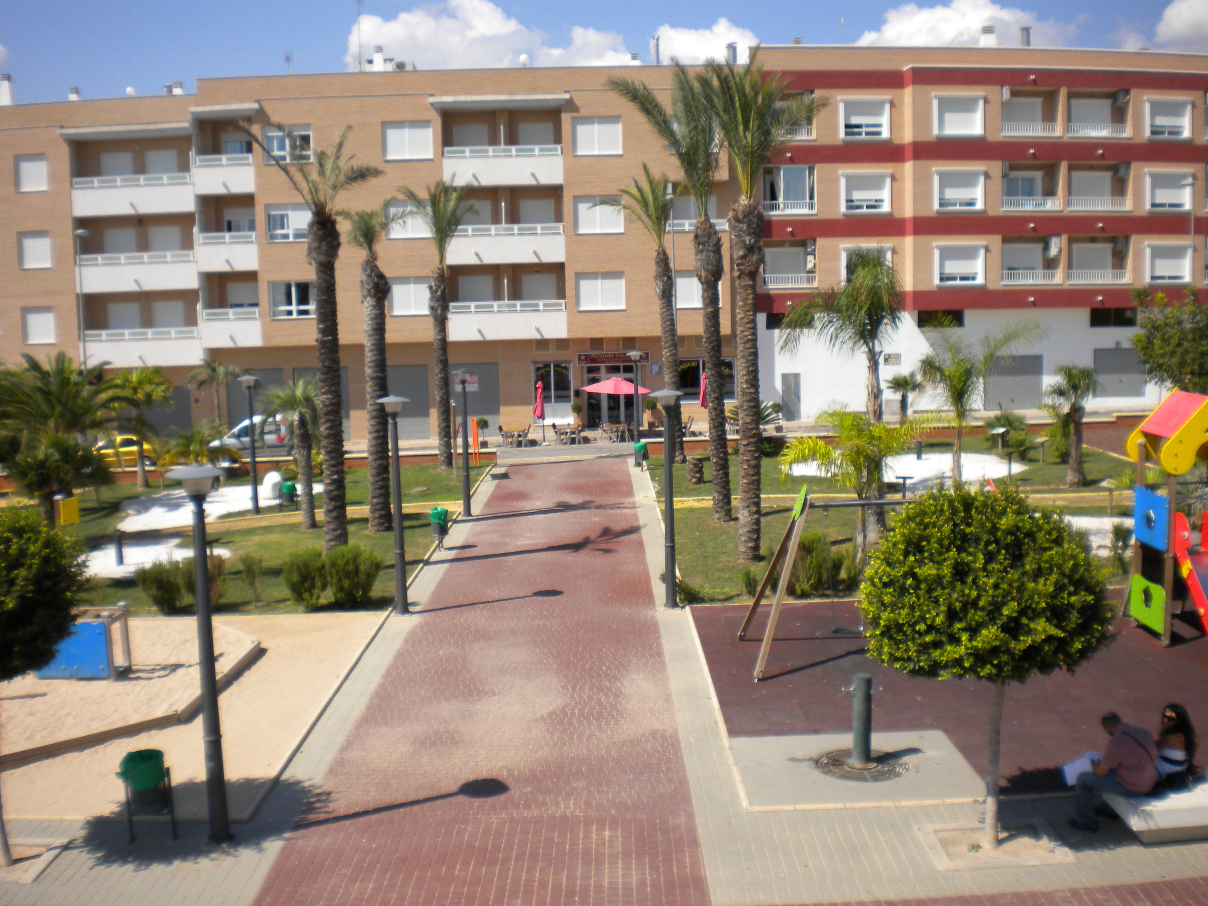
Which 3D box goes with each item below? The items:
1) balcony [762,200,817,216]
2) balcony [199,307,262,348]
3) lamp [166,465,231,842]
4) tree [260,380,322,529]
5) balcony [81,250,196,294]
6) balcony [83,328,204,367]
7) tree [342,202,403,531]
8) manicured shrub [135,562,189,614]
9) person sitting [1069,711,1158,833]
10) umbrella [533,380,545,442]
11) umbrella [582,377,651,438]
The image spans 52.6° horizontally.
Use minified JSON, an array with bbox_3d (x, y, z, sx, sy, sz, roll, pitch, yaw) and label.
[{"bbox_3d":[7.529,-9.973,49.894,2.250,0.650,0.700,-1,5,0],"label":"balcony"},{"bbox_3d":[-14.835,-5.069,49.246,2.420,1.500,1.300,-1,7,0],"label":"balcony"},{"bbox_3d":[-3.775,1.926,11.678,0.580,3.700,0.580,-1,5,0],"label":"lamp"},{"bbox_3d":[-7.272,0.026,29.082,1.750,3.527,1.750,-1,6,0],"label":"tree"},{"bbox_3d":[-18.086,-7.045,48.024,4.800,1.480,1.300,-1,6,0],"label":"balcony"},{"bbox_3d":[-18.041,-4.180,48.340,4.800,1.480,1.300,-1,6,0],"label":"balcony"},{"bbox_3d":[-5.224,-1.940,27.919,1.650,7.451,1.650,-1,6,0],"label":"tree"},{"bbox_3d":[-7.915,2.406,22.145,0.920,0.800,0.880,-1,7,0],"label":"manicured shrub"},{"bbox_3d":[4.645,2.946,11.222,0.850,1.160,0.580,4,8,42],"label":"person sitting"},{"bbox_3d":[-2.251,-1.533,45.964,0.460,2.334,0.460,-1,6,0],"label":"umbrella"},{"bbox_3d":[0.433,-1.687,46.510,2.703,2.344,2.703,-1,7,0],"label":"umbrella"}]

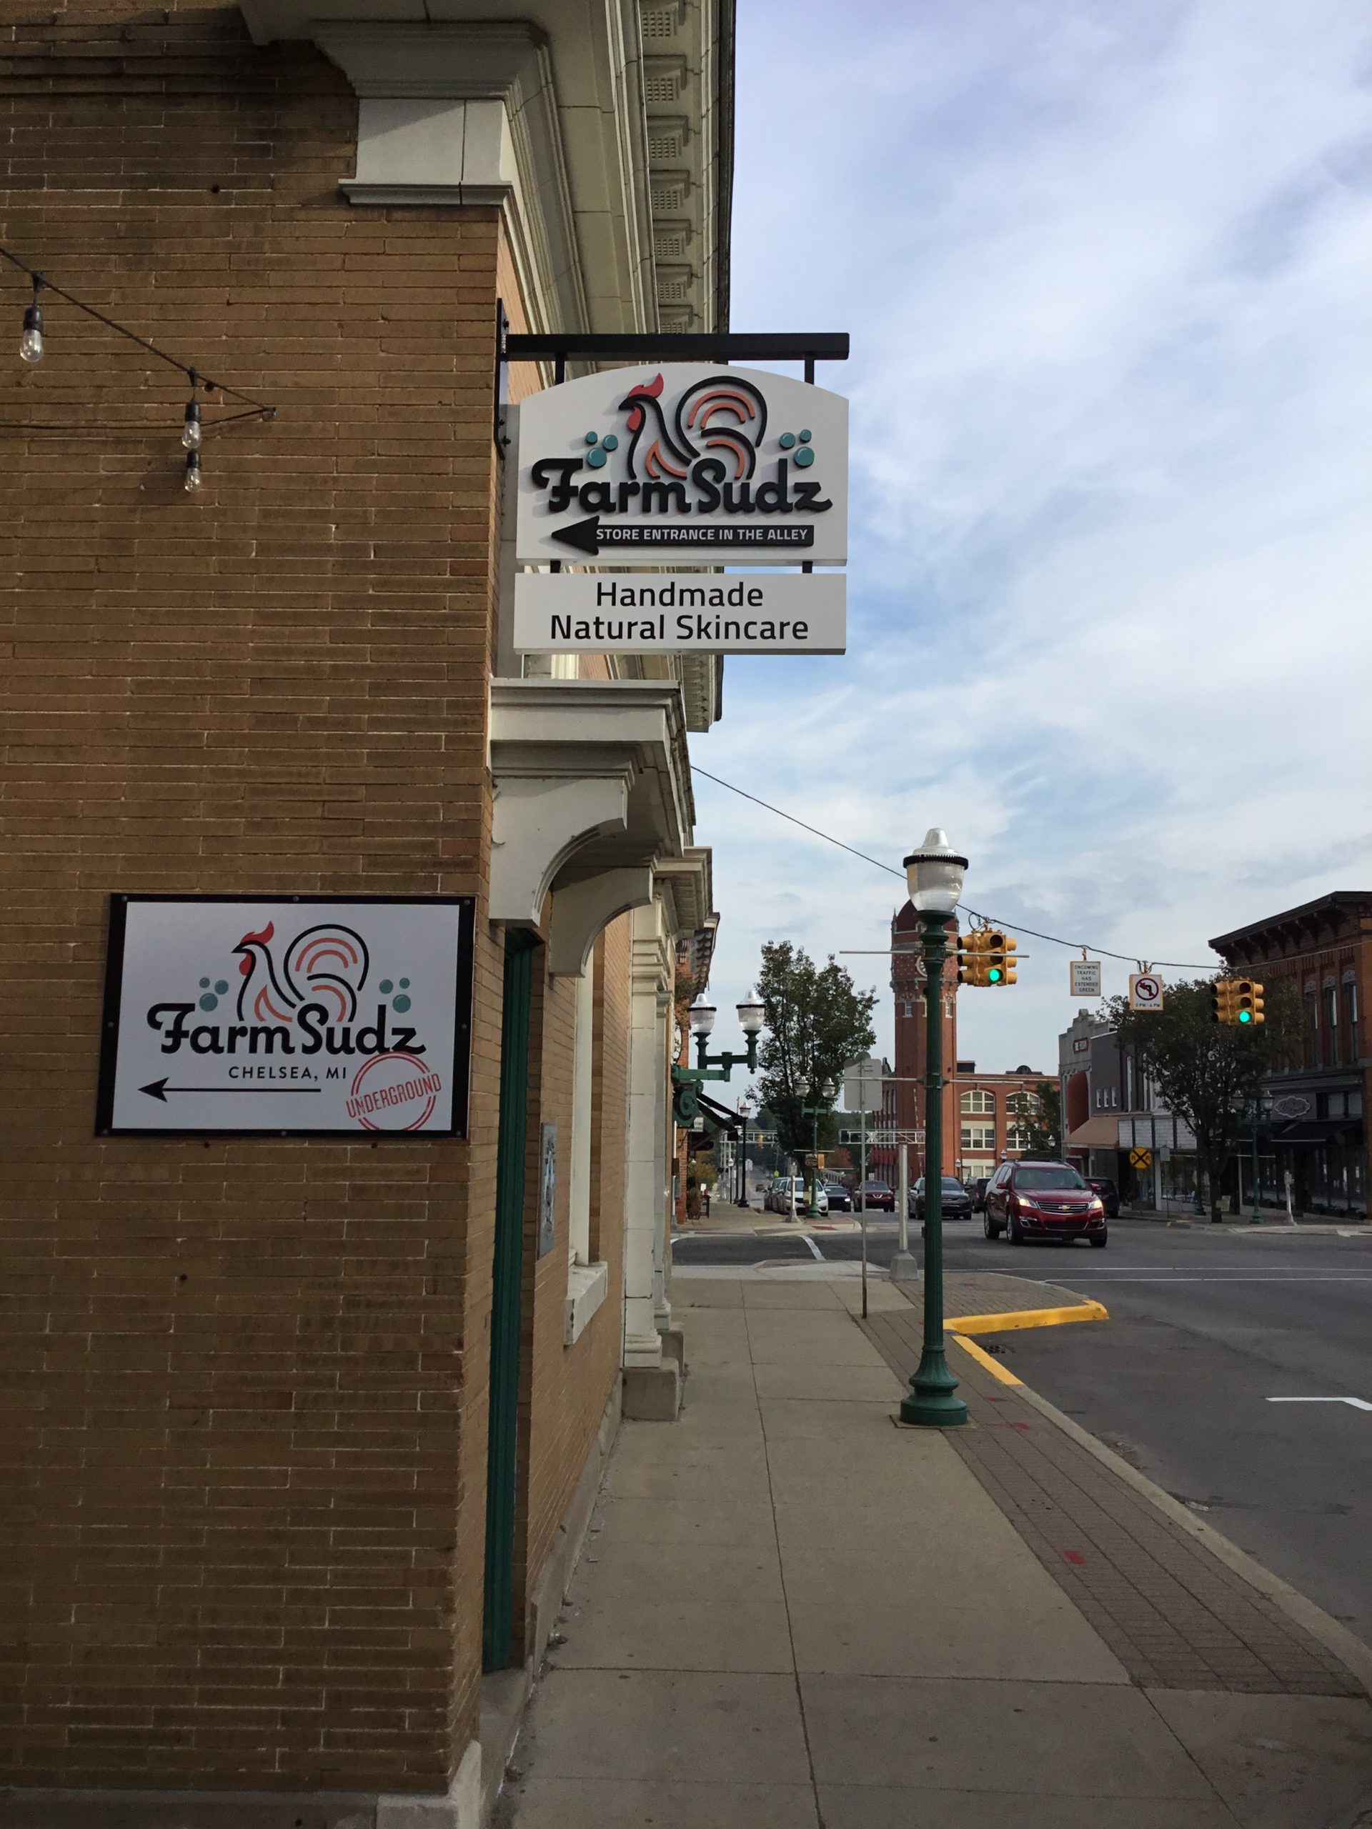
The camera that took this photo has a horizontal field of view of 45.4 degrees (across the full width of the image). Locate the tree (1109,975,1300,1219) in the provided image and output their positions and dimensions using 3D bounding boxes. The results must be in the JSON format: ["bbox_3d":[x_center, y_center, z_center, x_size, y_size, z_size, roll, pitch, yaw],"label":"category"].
[{"bbox_3d":[16.769,5.960,53.322,6.100,8.003,6.000,1,-8,1],"label":"tree"}]

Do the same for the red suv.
[{"bbox_3d":[7.871,6.419,36.811,1.990,1.780,5.150,1,-8,1],"label":"red suv"}]

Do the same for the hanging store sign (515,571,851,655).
[{"bbox_3d":[-0.016,-0.827,4.517,0.910,0.215,0.050,0,-8,2],"label":"hanging store sign"}]

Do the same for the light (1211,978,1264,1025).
[{"bbox_3d":[13.159,2.080,39.079,1.050,1.050,1.000,1,-8,1],"label":"light"}]

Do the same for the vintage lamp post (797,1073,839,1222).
[{"bbox_3d":[3.748,6.645,46.960,1.150,4.056,0.440,1,-8,1],"label":"vintage lamp post"}]

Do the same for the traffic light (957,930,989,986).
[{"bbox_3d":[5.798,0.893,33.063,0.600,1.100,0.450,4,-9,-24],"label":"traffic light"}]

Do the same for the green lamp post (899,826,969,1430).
[{"bbox_3d":[1.557,1.272,10.290,0.440,3.701,0.440,1,-8,1],"label":"green lamp post"}]

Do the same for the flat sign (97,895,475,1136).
[{"bbox_3d":[-0.996,0.253,4.087,0.923,0.608,0.030,1,-8,2],"label":"flat sign"}]

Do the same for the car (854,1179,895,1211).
[{"bbox_3d":[9.908,14.863,86.920,1.840,1.640,4.600,1,-8,1],"label":"car"}]

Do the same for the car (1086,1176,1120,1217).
[{"bbox_3d":[16.587,11.716,67.883,1.870,1.680,4.600,1,-8,1],"label":"car"}]

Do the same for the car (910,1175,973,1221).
[{"bbox_3d":[9.219,10.405,60.391,1.840,1.470,4.800,1,-8,1],"label":"car"}]

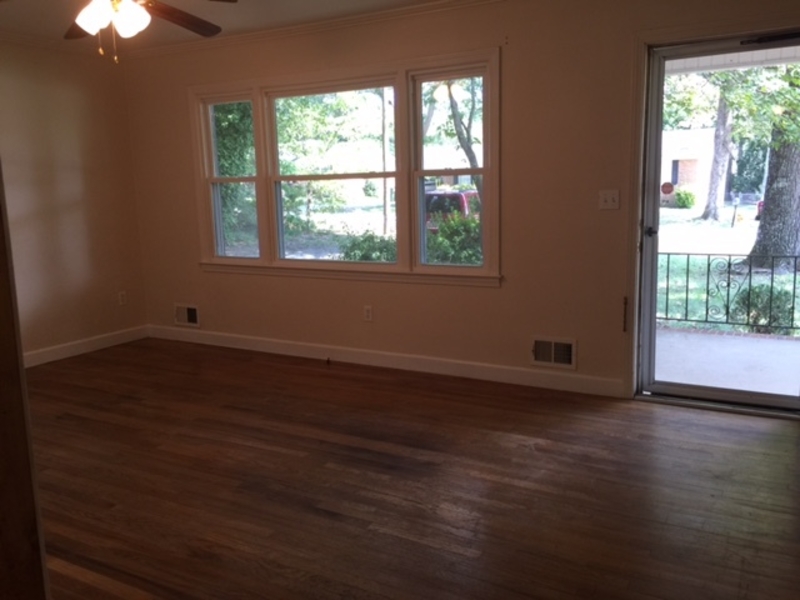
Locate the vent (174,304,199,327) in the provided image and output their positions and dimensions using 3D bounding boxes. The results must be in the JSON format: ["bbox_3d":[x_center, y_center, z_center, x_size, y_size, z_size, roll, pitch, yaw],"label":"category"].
[{"bbox_3d":[-1.875,0.138,5.878,0.290,0.195,0.022,4,11,29],"label":"vent"}]

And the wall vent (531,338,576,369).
[{"bbox_3d":[0.984,0.342,4.312,0.293,0.199,0.022,4,11,29],"label":"wall vent"}]

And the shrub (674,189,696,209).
[{"bbox_3d":[14.058,-4.949,33.000,1.080,0.980,1.020,4,11,29],"label":"shrub"}]

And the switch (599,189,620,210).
[{"bbox_3d":[1.248,-0.595,3.995,0.115,0.115,0.016,4,11,29],"label":"switch"}]

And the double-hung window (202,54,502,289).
[{"bbox_3d":[-0.530,-0.920,4.942,2.678,1.494,0.130,4,11,29],"label":"double-hung window"}]

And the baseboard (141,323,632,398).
[{"bbox_3d":[-0.475,0.421,5.144,4.253,0.113,0.020,4,11,29],"label":"baseboard"}]

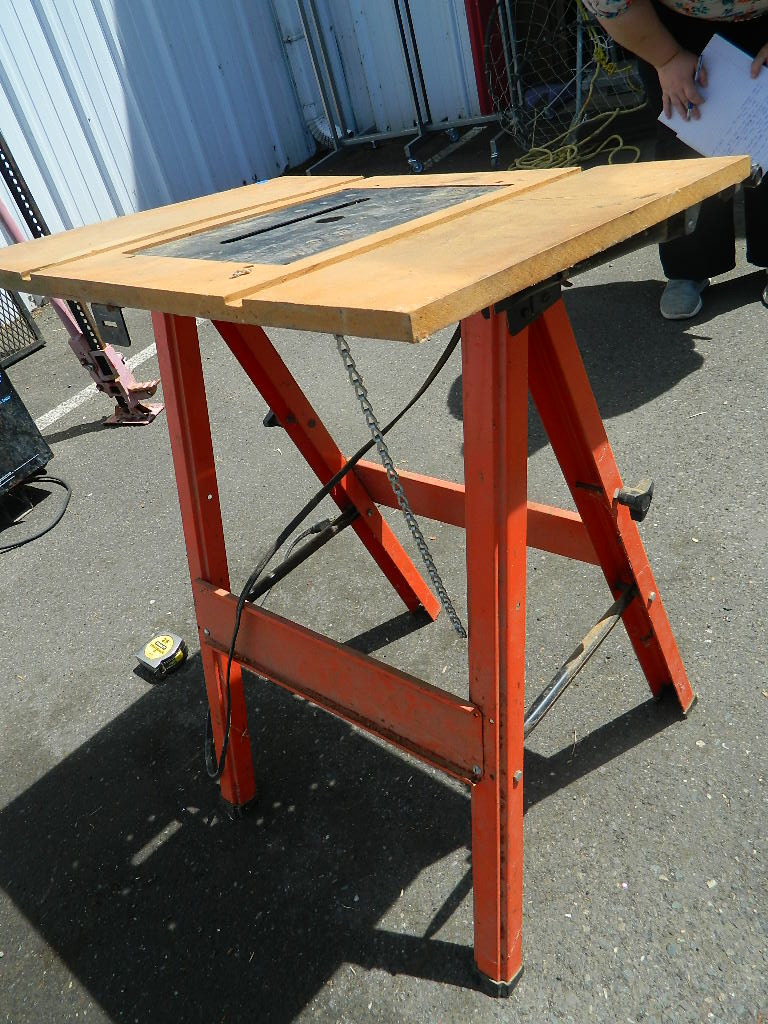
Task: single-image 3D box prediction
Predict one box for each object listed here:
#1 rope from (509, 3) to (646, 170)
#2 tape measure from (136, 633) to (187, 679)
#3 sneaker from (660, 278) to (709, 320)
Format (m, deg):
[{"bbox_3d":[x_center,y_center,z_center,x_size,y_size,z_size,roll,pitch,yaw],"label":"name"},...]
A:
[{"bbox_3d":[0.919,-2.102,4.028,0.650,0.720,0.650,-6,33,15],"label":"rope"},{"bbox_3d":[-0.404,0.271,1.544,0.077,0.039,0.074,19,46,43],"label":"tape measure"},{"bbox_3d":[0.860,-0.635,2.338,0.104,0.100,0.262,5,37,31],"label":"sneaker"}]

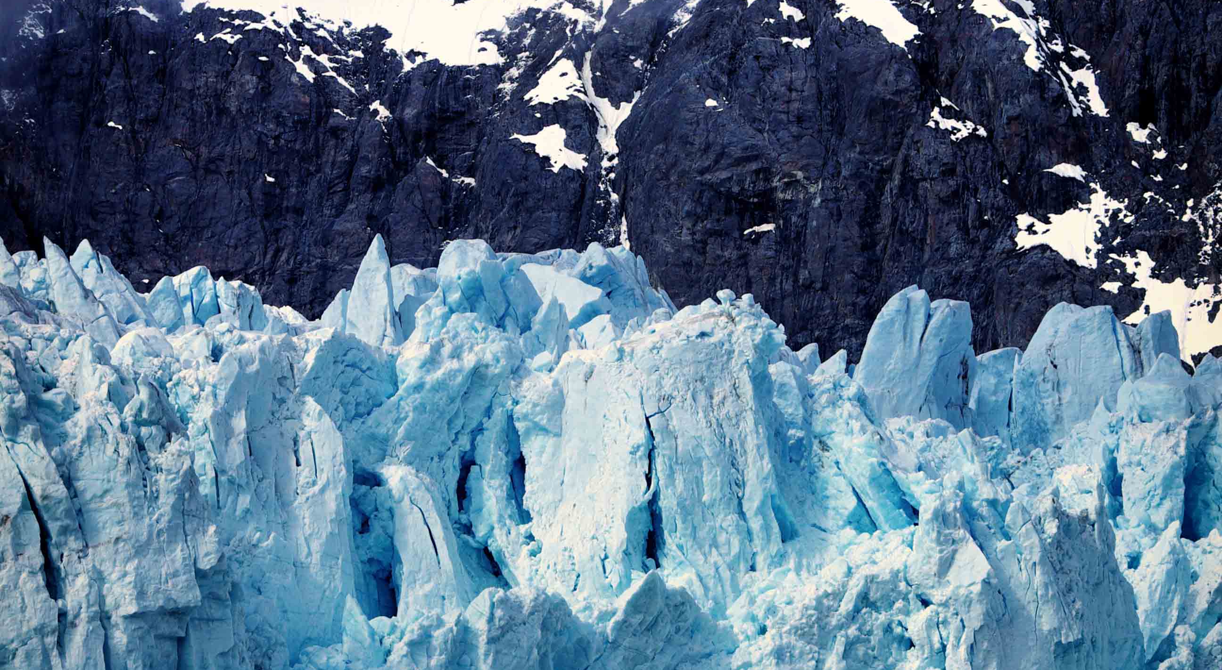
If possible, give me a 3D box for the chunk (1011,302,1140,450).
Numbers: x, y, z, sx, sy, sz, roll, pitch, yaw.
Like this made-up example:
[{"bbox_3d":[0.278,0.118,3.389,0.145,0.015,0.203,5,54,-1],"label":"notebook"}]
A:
[{"bbox_3d":[42.618,3.727,488.794,11.670,13.500,7.590,0,-5,0],"label":"chunk"}]

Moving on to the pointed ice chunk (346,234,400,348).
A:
[{"bbox_3d":[-21.531,-3.934,482.073,4.880,10.270,4.150,0,-5,0],"label":"pointed ice chunk"}]

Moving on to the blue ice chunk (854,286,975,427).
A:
[{"bbox_3d":[27.768,1.961,488.583,11.030,12.850,7.170,0,-5,0],"label":"blue ice chunk"}]

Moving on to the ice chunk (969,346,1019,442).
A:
[{"bbox_3d":[35.175,5.373,489.827,4.570,8.490,3.650,0,-5,0],"label":"ice chunk"}]

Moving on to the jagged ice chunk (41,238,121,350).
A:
[{"bbox_3d":[-46.830,-3.540,472.593,6.910,9.680,5.190,0,-5,0],"label":"jagged ice chunk"}]

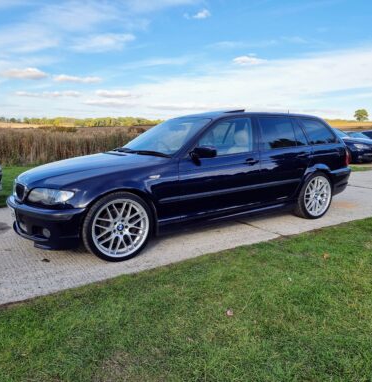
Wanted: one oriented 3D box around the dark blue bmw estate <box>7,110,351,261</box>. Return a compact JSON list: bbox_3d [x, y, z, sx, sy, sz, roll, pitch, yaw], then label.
[{"bbox_3d":[0.216,-0.298,4.487,4.470,1.410,1.770,-7,12,-33],"label":"dark blue bmw estate"}]

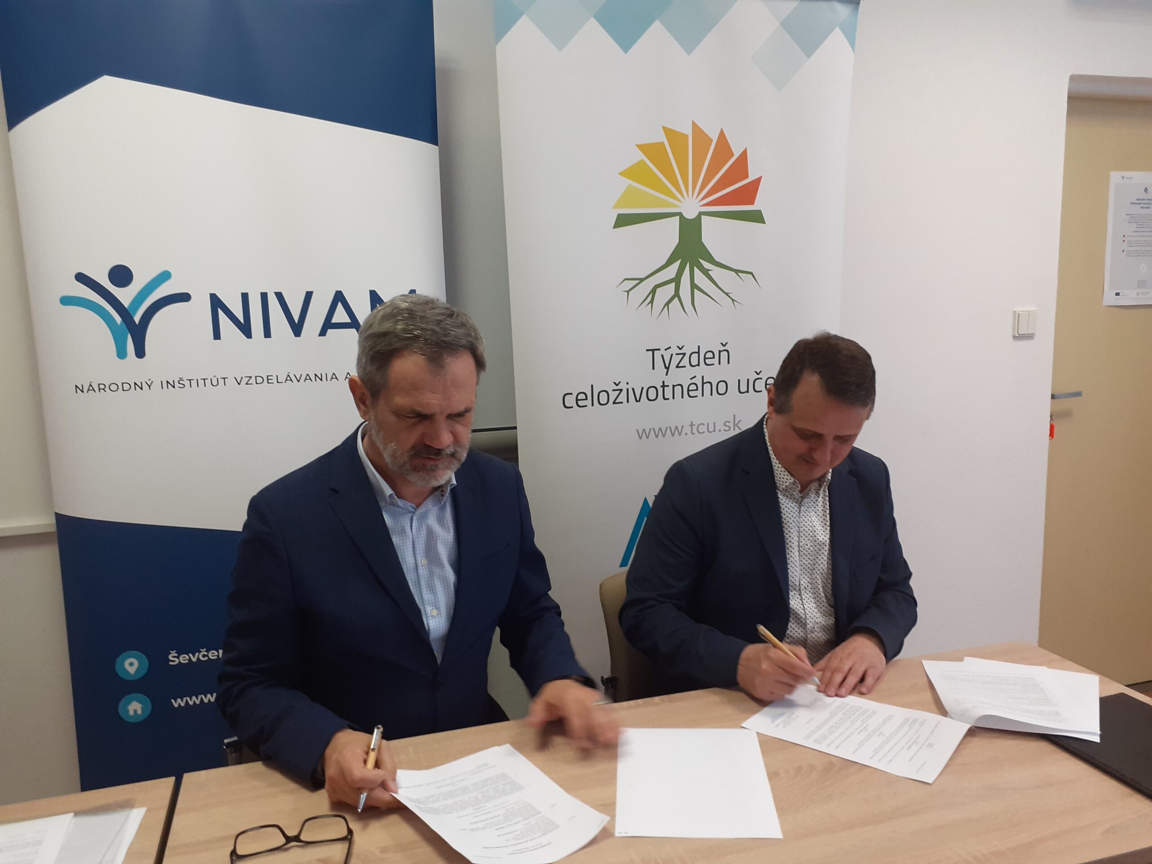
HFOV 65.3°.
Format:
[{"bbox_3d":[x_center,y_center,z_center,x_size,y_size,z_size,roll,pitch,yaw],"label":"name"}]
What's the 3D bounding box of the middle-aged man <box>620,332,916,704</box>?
[{"bbox_3d":[0.356,0.484,1.747,0.560,1.345,0.660,-4,8,-16],"label":"middle-aged man"}]

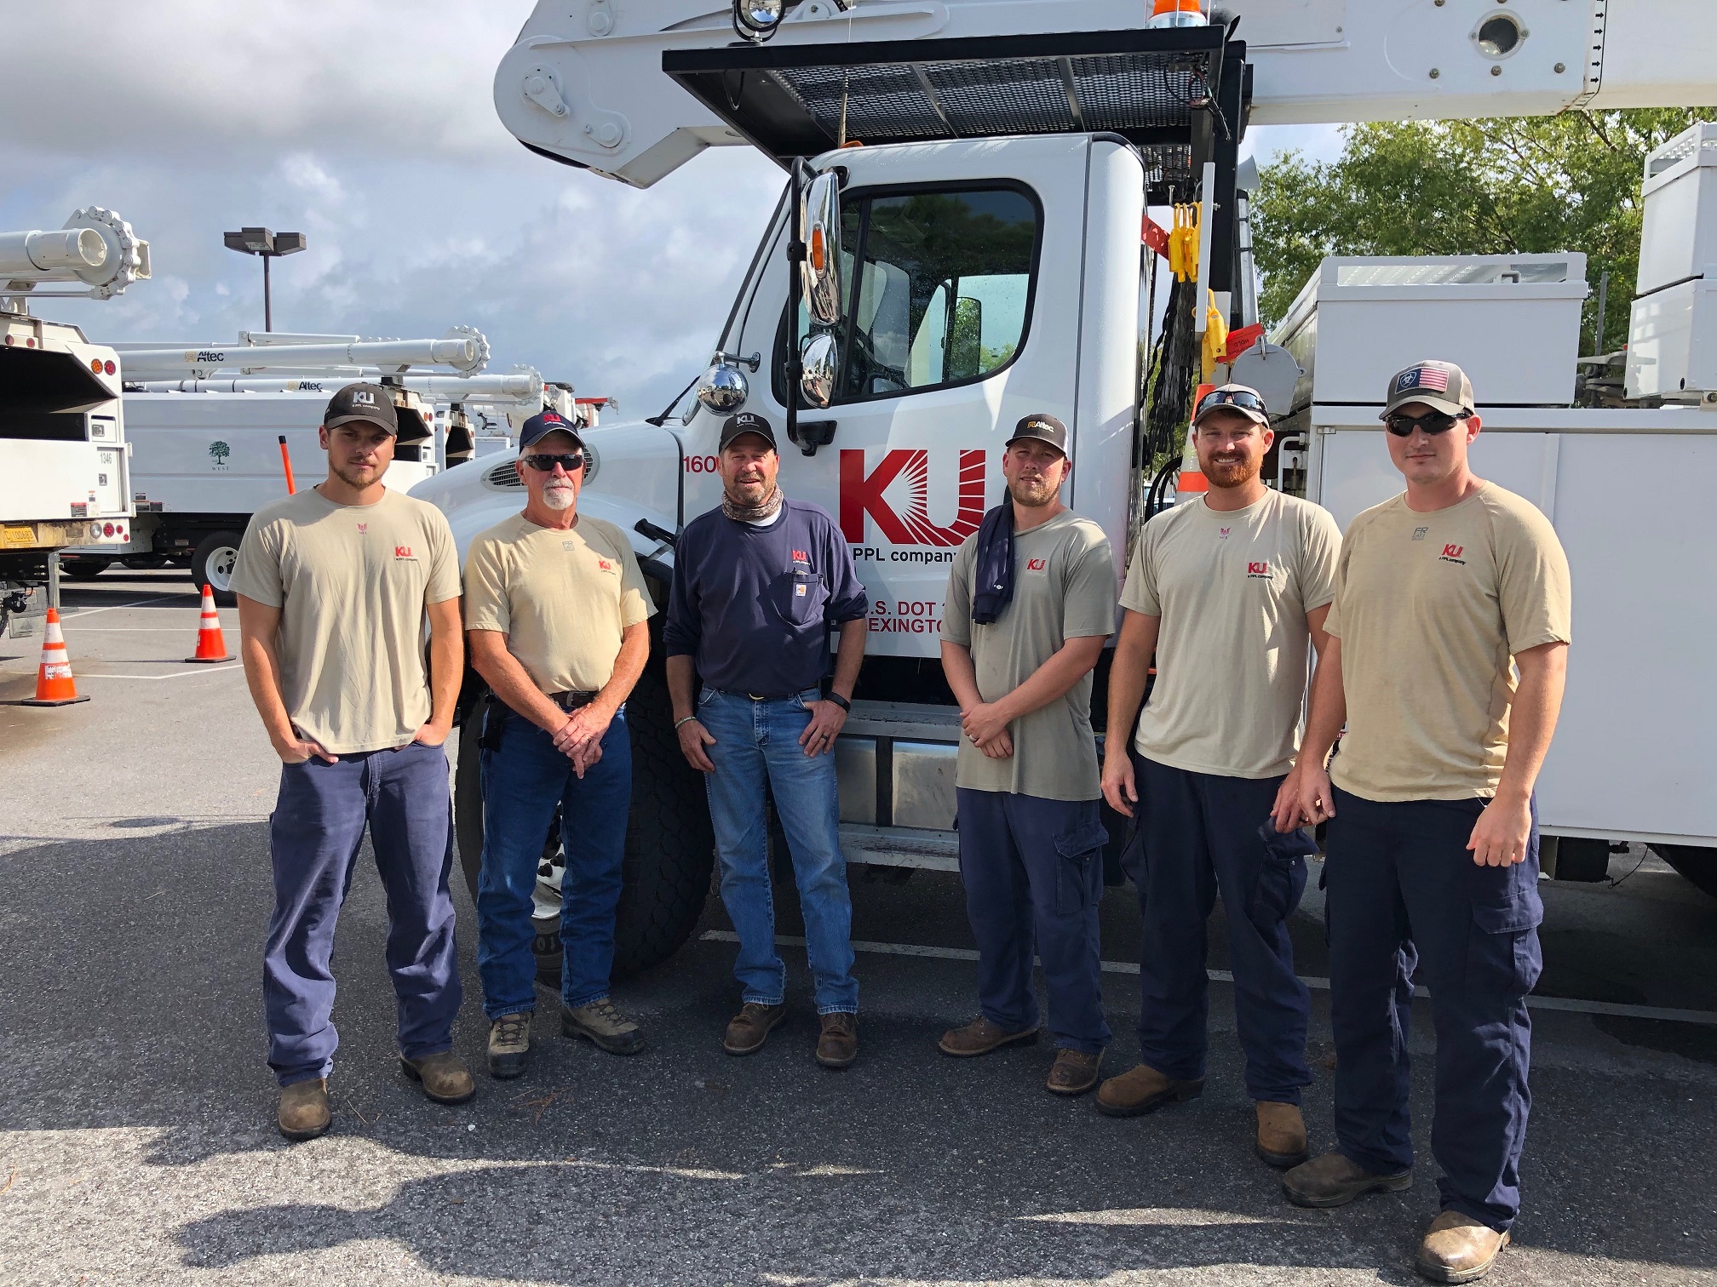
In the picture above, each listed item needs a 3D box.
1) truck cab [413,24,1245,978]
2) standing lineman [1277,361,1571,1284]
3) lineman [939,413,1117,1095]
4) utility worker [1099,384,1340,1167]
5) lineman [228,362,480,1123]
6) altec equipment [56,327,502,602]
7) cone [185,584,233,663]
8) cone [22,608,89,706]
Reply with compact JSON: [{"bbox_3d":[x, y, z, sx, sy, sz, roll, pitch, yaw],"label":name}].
[{"bbox_3d":[-0.112,-0.459,5.450,2.970,2.950,2.420,2,6,13],"label":"truck cab"},{"bbox_3d":[1.227,0.338,2.986,0.620,1.860,0.460,4,6,25],"label":"standing lineman"},{"bbox_3d":[0.477,0.285,3.838,0.500,1.800,0.420,3,6,22],"label":"lineman"},{"bbox_3d":[0.916,0.291,3.512,0.590,1.850,0.440,3,6,19],"label":"utility worker"},{"bbox_3d":[-1.265,0.279,3.473,0.580,1.820,0.420,0,6,-14],"label":"lineman"},{"bbox_3d":[-9.753,-2.578,20.698,9.000,3.900,2.440,2,6,12],"label":"altec equipment"},{"bbox_3d":[-6.204,-0.195,13.265,0.360,0.710,0.360,2,6,13],"label":"cone"},{"bbox_3d":[-6.148,0.077,10.613,0.360,0.710,0.360,2,6,13],"label":"cone"}]

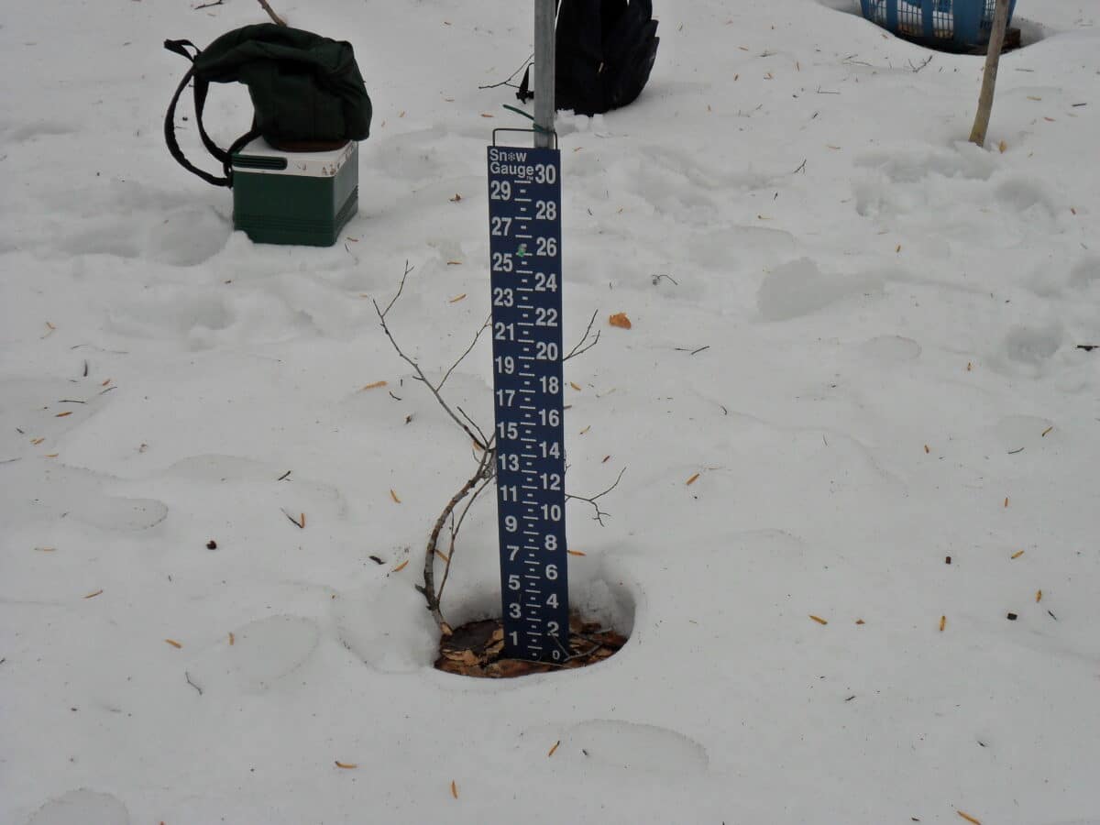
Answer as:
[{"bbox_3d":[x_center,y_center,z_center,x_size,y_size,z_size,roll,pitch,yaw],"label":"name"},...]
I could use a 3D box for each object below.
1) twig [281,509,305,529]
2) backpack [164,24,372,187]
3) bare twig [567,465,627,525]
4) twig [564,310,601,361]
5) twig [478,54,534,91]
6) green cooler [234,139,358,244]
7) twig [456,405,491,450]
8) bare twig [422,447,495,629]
[{"bbox_3d":[-0.419,0.168,2.682,0.018,0.012,0.064,-19,33,-33],"label":"twig"},{"bbox_3d":[-0.633,-0.700,3.759,0.440,0.295,0.260,3,28,5],"label":"backpack"},{"bbox_3d":[0.066,0.121,2.420,0.088,0.085,0.060,0,28,0],"label":"bare twig"},{"bbox_3d":[0.046,-0.111,2.360,0.050,0.078,0.040,0,28,0],"label":"twig"},{"bbox_3d":[-0.128,-0.979,4.750,0.163,0.090,0.090,0,28,0],"label":"twig"},{"bbox_3d":[-0.583,-0.529,3.816,0.230,0.205,0.250,4,26,4],"label":"green cooler"},{"bbox_3d":[-0.112,0.022,2.380,0.050,0.066,0.035,0,28,0],"label":"twig"},{"bbox_3d":[-0.136,0.188,2.460,0.108,0.290,0.090,0,28,0],"label":"bare twig"}]

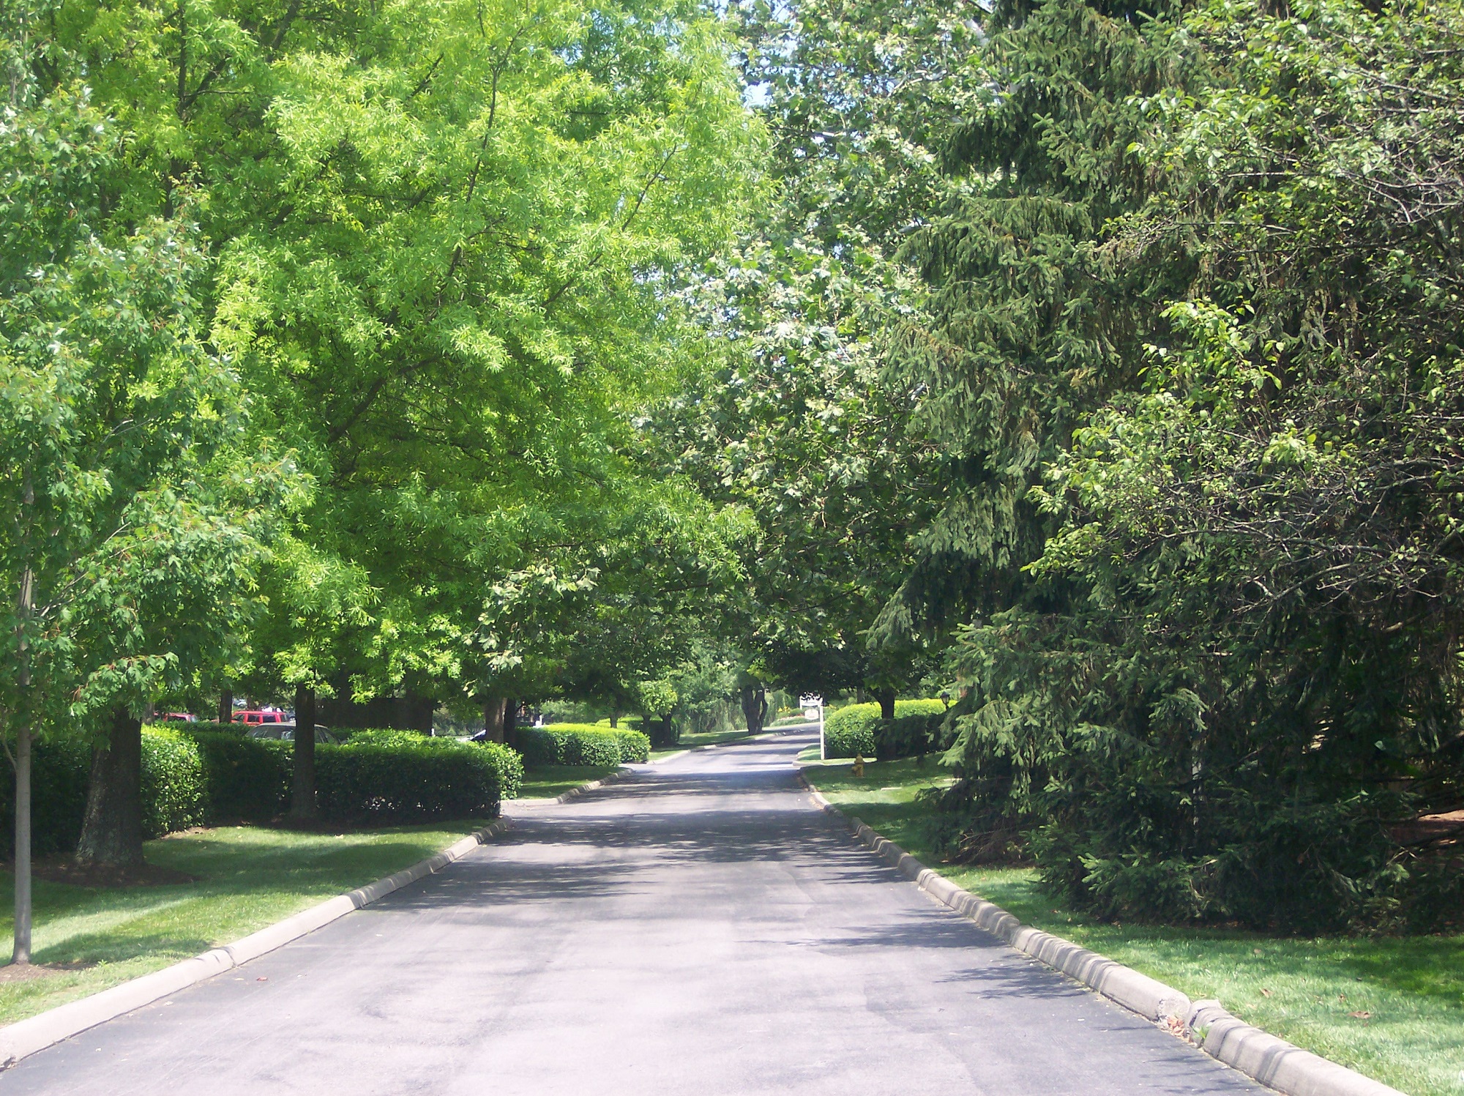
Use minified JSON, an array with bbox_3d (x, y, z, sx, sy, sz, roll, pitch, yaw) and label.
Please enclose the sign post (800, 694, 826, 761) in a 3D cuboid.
[{"bbox_3d":[3.000,6.660,99.000,0.960,2.490,0.140,0,-4,0],"label":"sign post"}]

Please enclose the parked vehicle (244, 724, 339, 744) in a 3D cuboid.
[{"bbox_3d":[-12.950,5.900,79.000,4.650,1.430,1.780,0,-4,0],"label":"parked vehicle"}]

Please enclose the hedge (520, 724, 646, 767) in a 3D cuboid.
[{"bbox_3d":[-5.690,7.300,98.500,5.100,1.500,2.400,0,-4,0],"label":"hedge"}]

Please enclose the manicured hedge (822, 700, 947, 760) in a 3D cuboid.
[{"bbox_3d":[6.150,6.910,101.300,5.300,2.200,2.100,0,-4,0],"label":"manicured hedge"}]

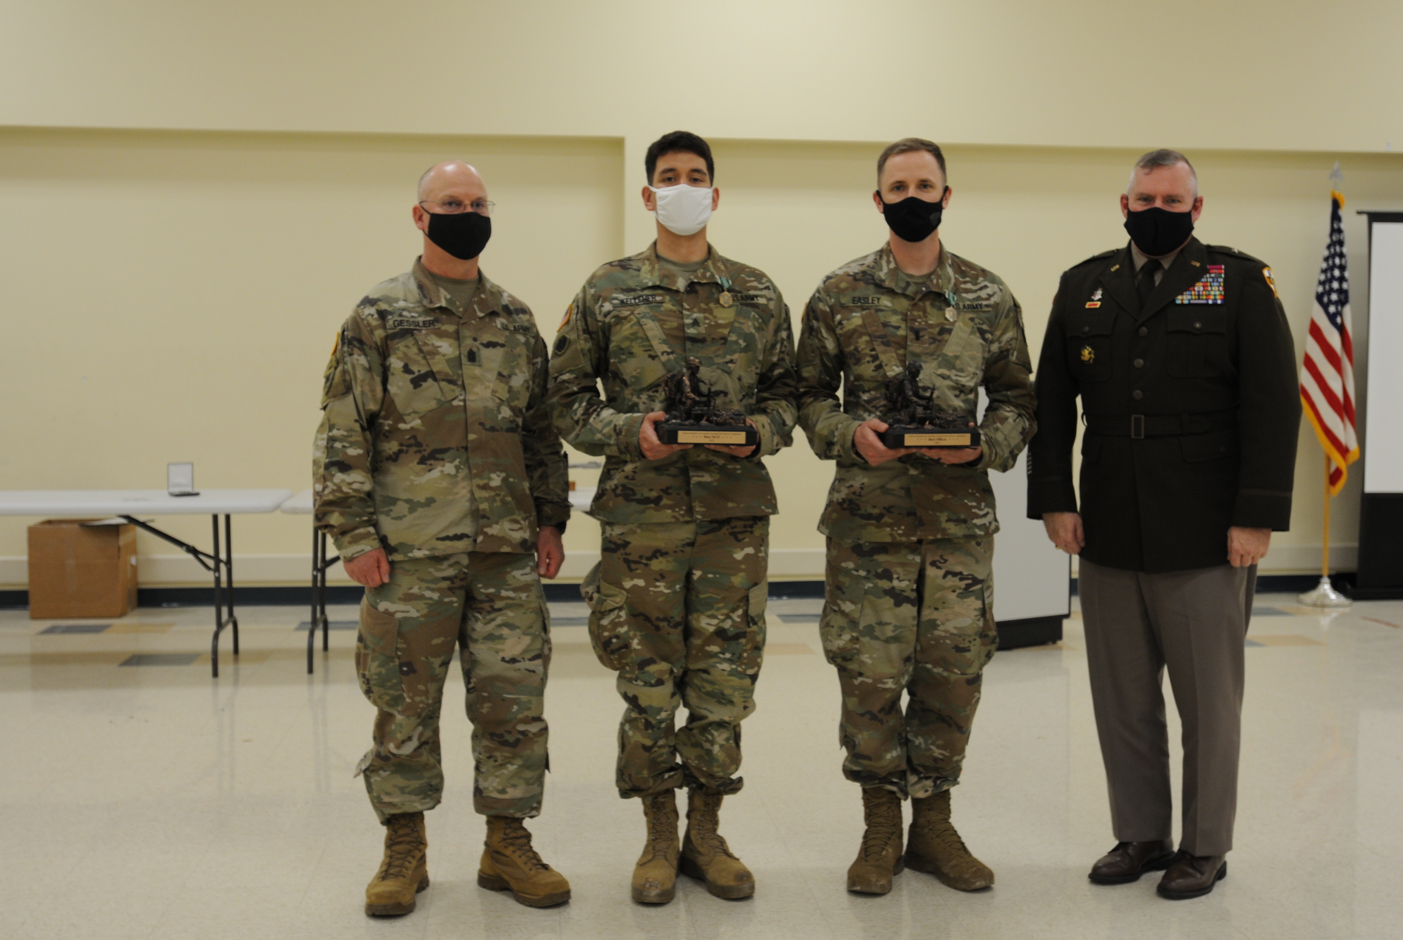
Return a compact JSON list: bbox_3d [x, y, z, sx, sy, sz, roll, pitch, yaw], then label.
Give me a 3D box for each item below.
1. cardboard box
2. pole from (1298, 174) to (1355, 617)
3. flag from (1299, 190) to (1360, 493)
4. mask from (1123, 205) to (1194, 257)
[{"bbox_3d":[-3.176,0.506,7.872,0.444,0.466,0.300,0,4,-5],"label":"cardboard box"},{"bbox_3d":[3.430,-0.469,8.347,0.300,2.400,0.300,2,4,22],"label":"pole"},{"bbox_3d":[3.411,-0.696,8.302,0.320,1.640,0.210,1,4,14],"label":"flag"},{"bbox_3d":[1.100,-0.574,3.688,0.165,0.126,0.110,2,4,24],"label":"mask"}]

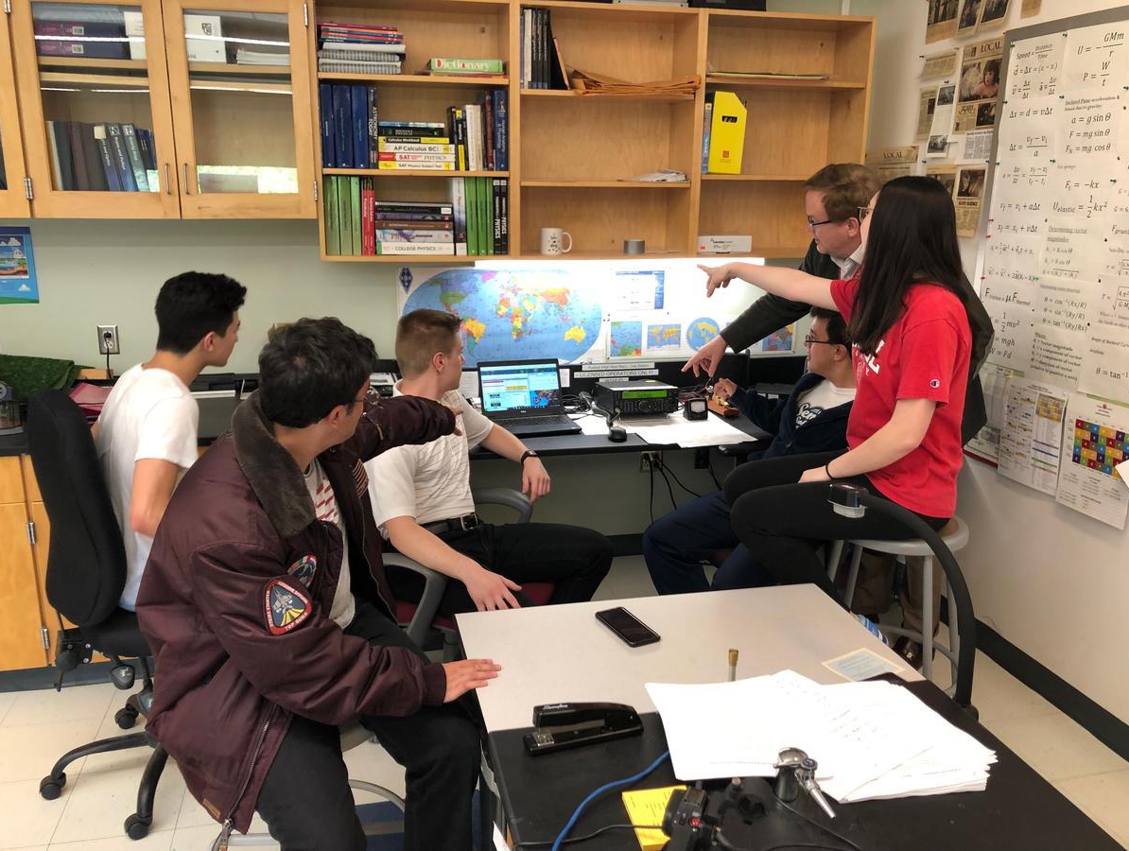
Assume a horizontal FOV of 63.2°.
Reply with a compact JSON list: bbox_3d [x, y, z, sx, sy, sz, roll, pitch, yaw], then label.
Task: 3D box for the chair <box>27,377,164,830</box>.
[{"bbox_3d":[-1.147,0.451,2.513,0.620,1.140,0.660,15,20,42],"label":"chair"}]

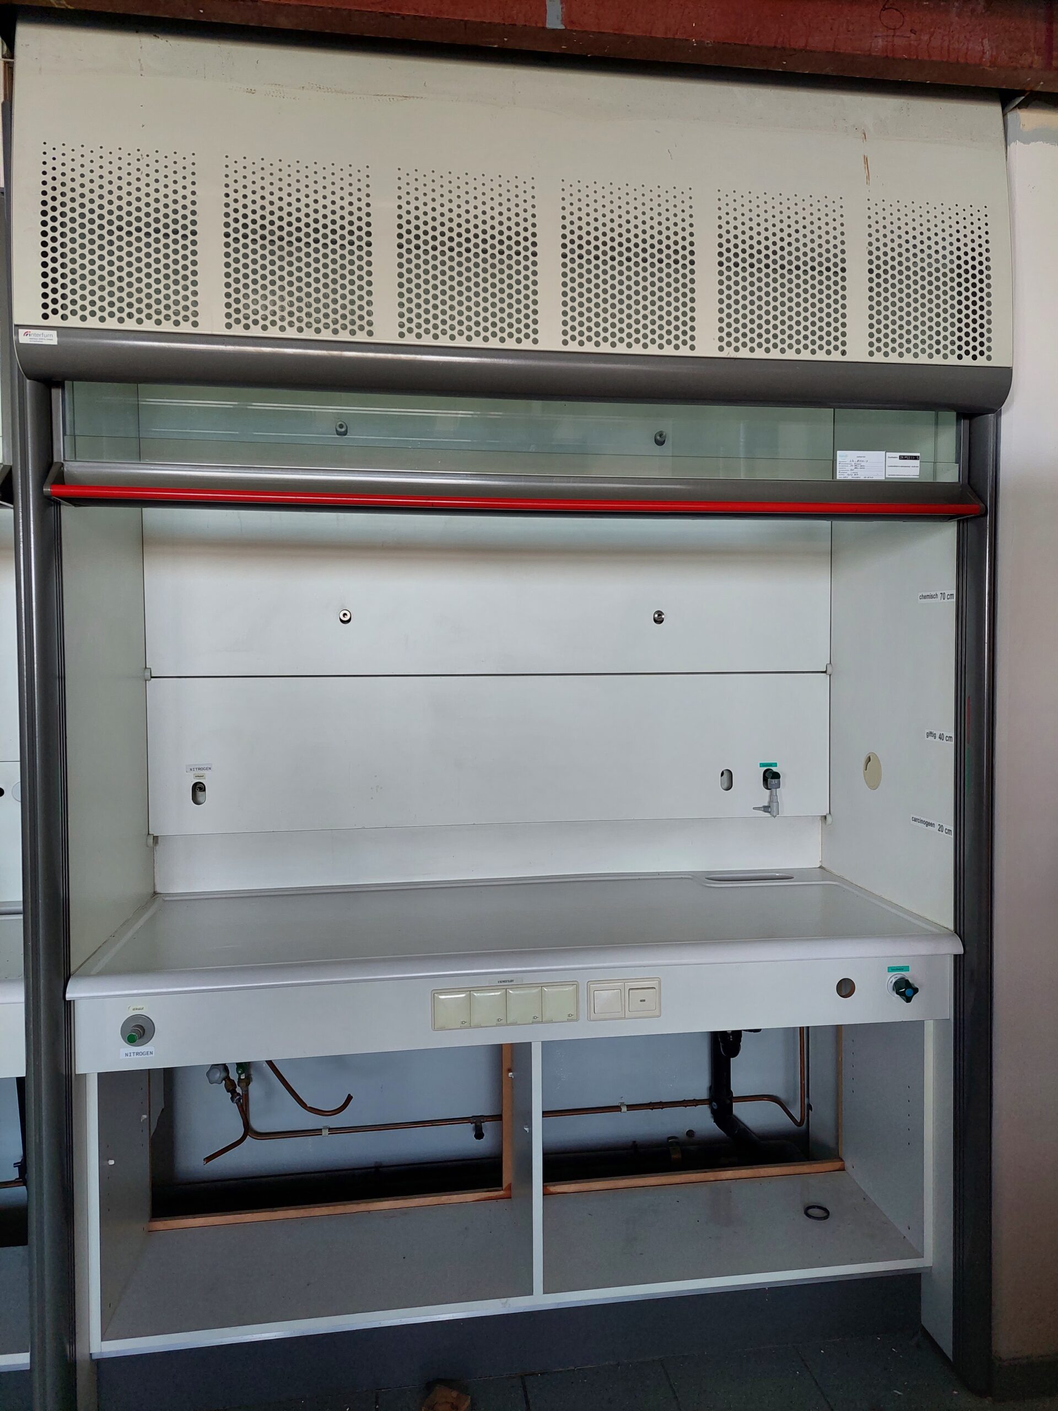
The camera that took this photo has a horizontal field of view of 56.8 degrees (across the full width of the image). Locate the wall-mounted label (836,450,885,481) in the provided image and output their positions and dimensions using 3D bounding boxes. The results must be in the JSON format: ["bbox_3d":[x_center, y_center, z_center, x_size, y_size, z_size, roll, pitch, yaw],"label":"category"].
[{"bbox_3d":[0.663,-0.479,1.953,0.102,0.055,0.003,-1,2,-8],"label":"wall-mounted label"}]

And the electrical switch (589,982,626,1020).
[{"bbox_3d":[0.154,0.590,1.956,0.071,0.069,0.015,-1,2,-8],"label":"electrical switch"}]

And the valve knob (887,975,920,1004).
[{"bbox_3d":[0.782,0.591,2.032,0.050,0.050,0.053,-1,2,-8],"label":"valve knob"}]

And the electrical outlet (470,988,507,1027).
[{"bbox_3d":[-0.080,0.592,1.921,0.072,0.074,0.018,-1,2,-8],"label":"electrical outlet"}]

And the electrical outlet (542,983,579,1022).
[{"bbox_3d":[0.061,0.589,1.942,0.072,0.074,0.018,-1,2,-8],"label":"electrical outlet"}]

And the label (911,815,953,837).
[{"bbox_3d":[0.884,0.265,2.147,0.003,0.018,0.165,-1,2,-8],"label":"label"}]

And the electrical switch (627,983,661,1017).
[{"bbox_3d":[0.227,0.589,1.967,0.070,0.068,0.015,-1,2,-8],"label":"electrical switch"}]

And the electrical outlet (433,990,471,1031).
[{"bbox_3d":[-0.152,0.593,1.910,0.072,0.074,0.018,-1,2,-8],"label":"electrical outlet"}]

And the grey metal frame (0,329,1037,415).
[{"bbox_3d":[0.034,-0.604,1.795,1.800,0.074,0.092,-1,2,-8],"label":"grey metal frame"}]

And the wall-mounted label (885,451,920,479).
[{"bbox_3d":[0.753,-0.482,1.966,0.072,0.049,0.003,-1,2,-8],"label":"wall-mounted label"}]

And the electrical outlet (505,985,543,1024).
[{"bbox_3d":[-0.010,0.590,1.931,0.072,0.074,0.018,-1,2,-8],"label":"electrical outlet"}]

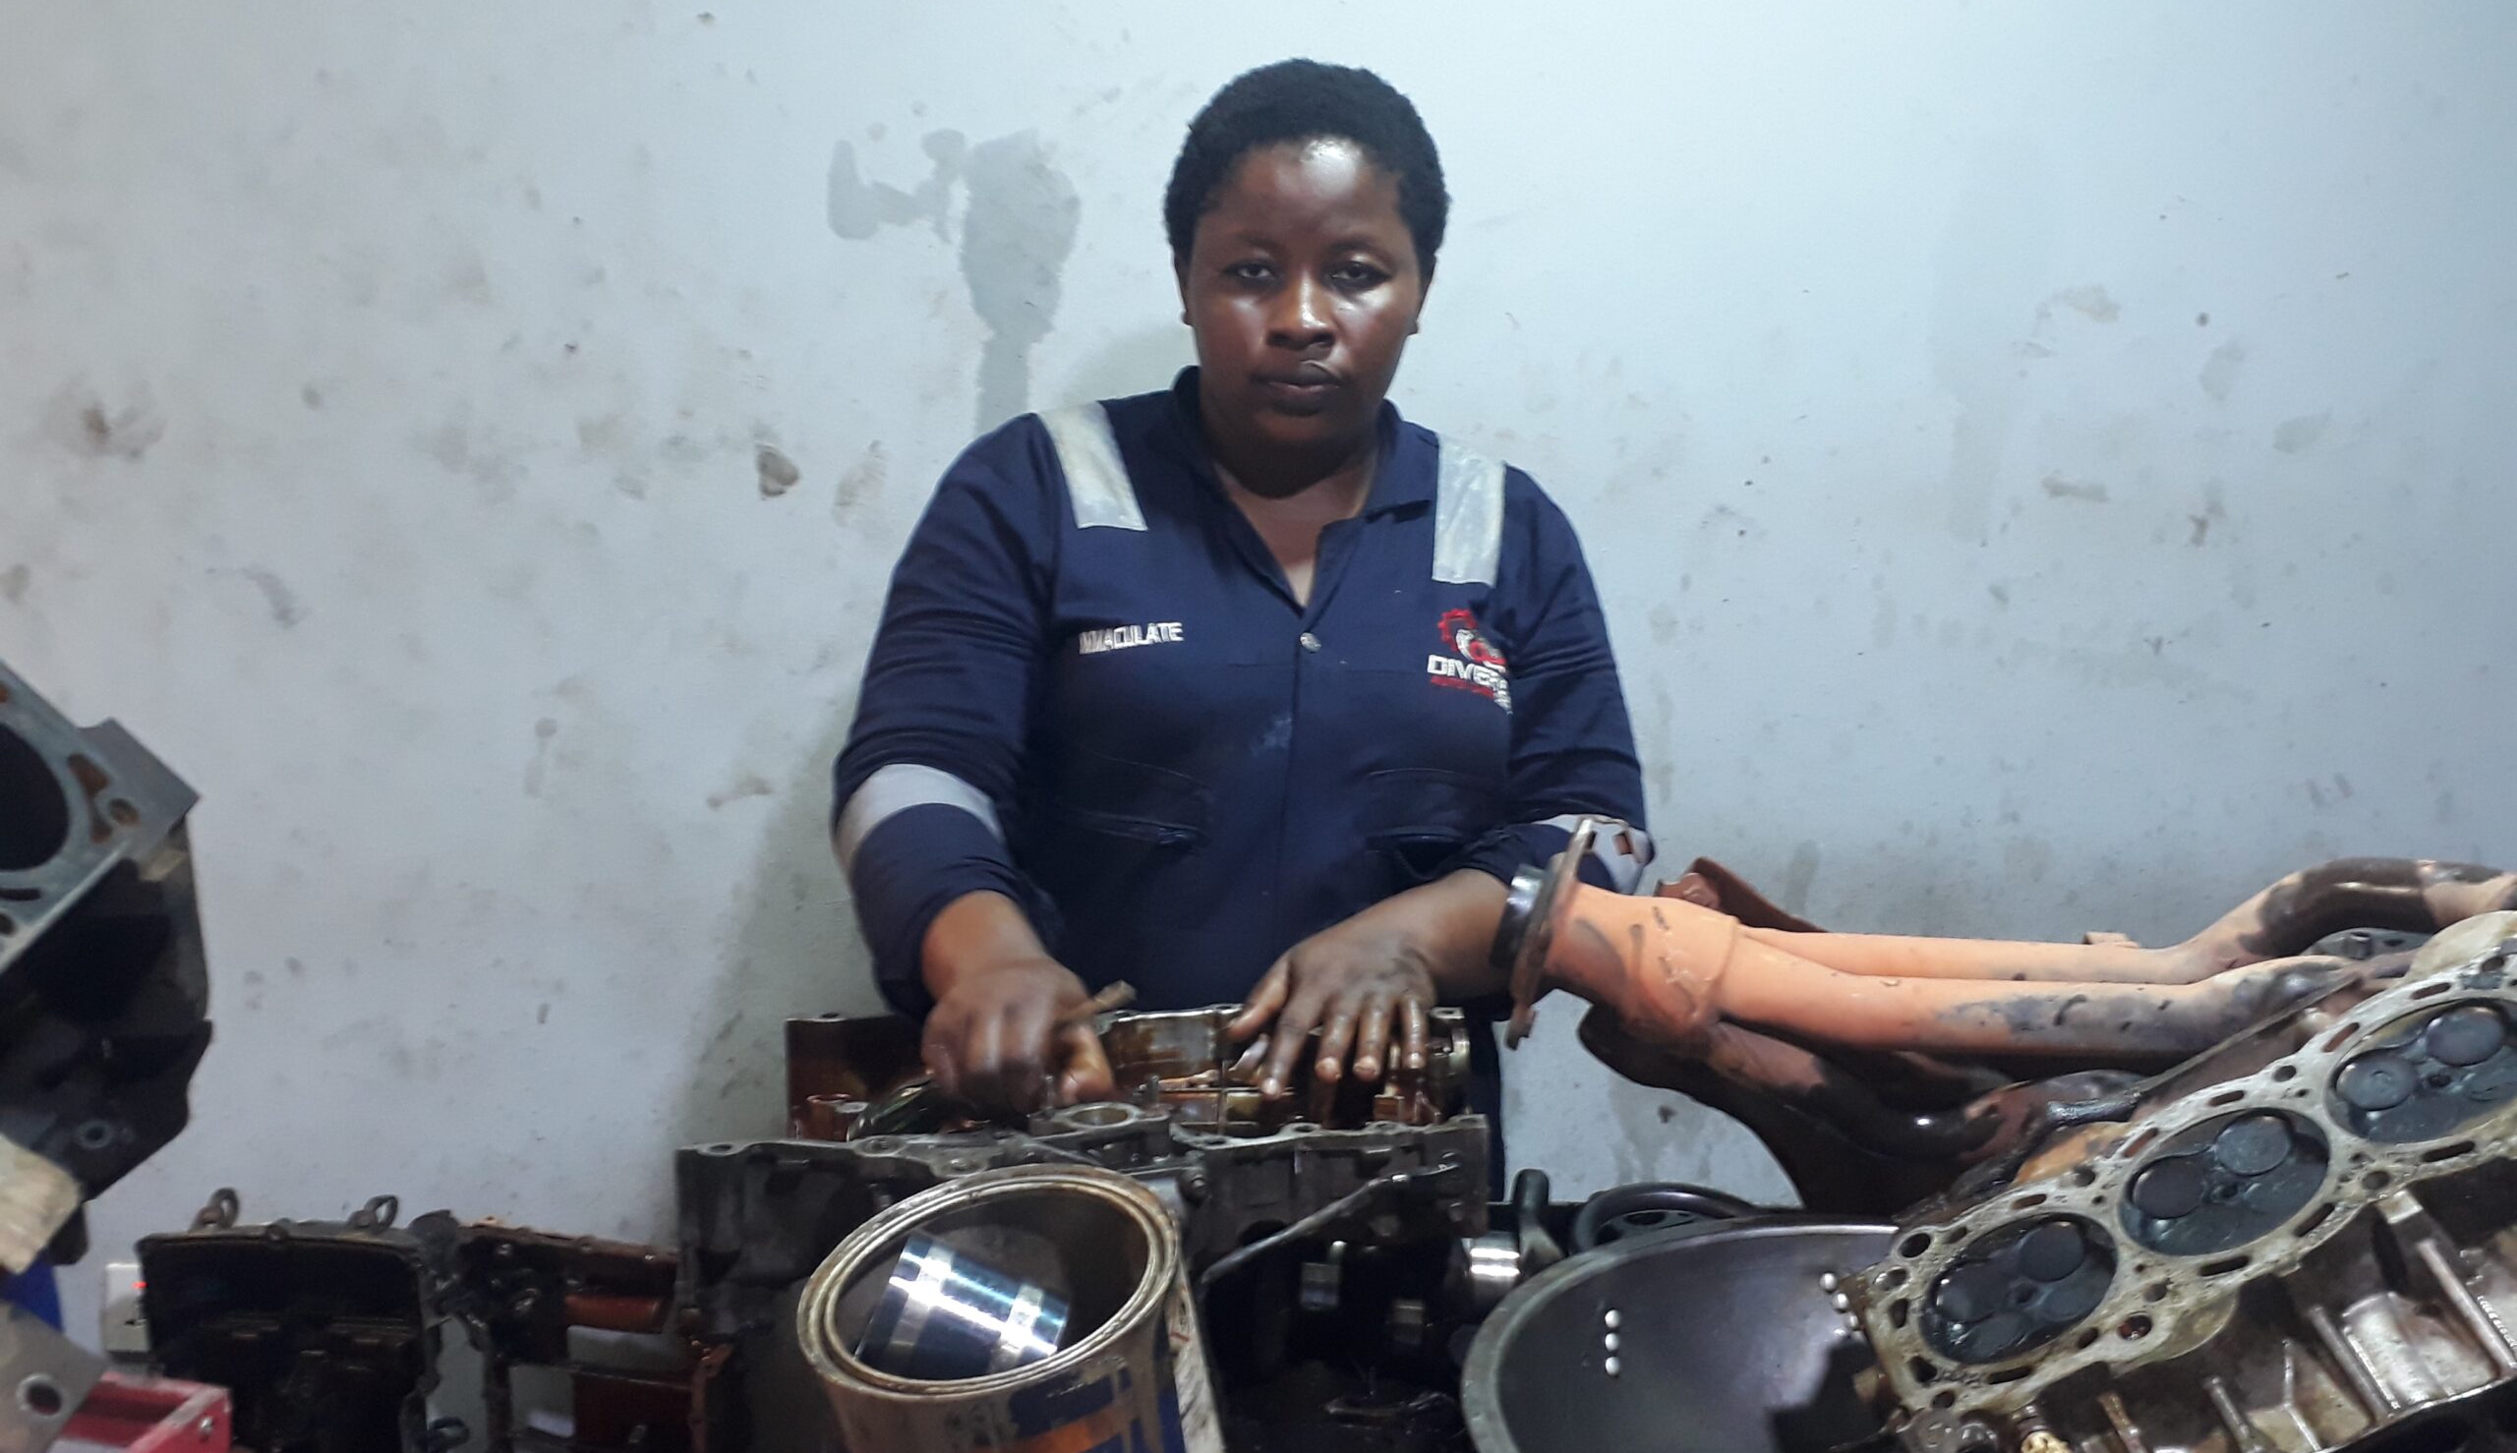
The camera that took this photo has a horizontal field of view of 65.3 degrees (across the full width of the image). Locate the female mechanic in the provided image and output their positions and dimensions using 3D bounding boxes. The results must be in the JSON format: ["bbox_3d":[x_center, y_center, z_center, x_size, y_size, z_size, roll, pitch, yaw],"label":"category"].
[{"bbox_3d":[-0.012,0.355,1.365,0.550,1.580,0.460,0,2,-12],"label":"female mechanic"}]

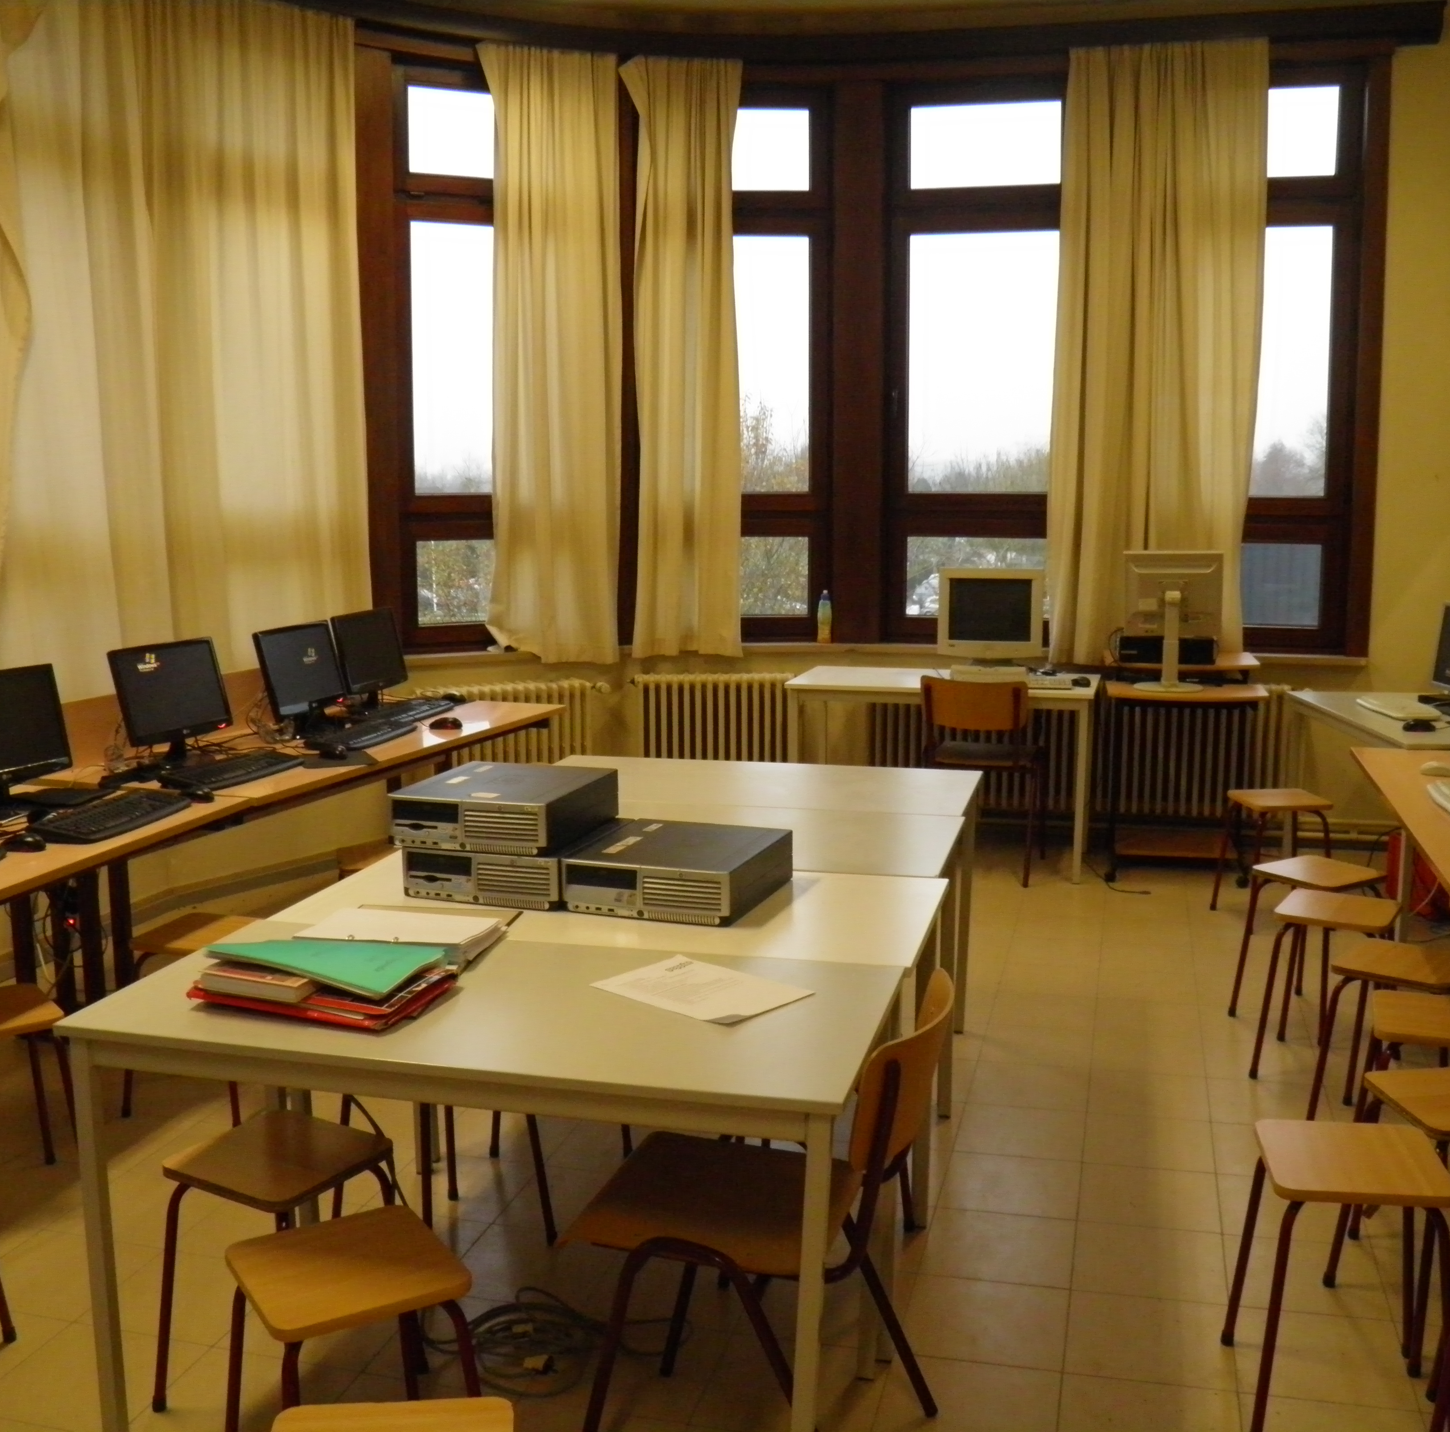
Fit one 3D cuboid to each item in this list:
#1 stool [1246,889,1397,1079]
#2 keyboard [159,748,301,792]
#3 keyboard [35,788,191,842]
[{"bbox_3d":[1.604,0.721,4.074,0.325,0.452,0.325,5,10,30],"label":"stool"},{"bbox_3d":[-1.391,0.157,4.406,0.165,0.035,0.445,3,9,20],"label":"keyboard"},{"bbox_3d":[-1.472,0.240,3.734,0.165,0.035,0.450,1,9,11],"label":"keyboard"}]

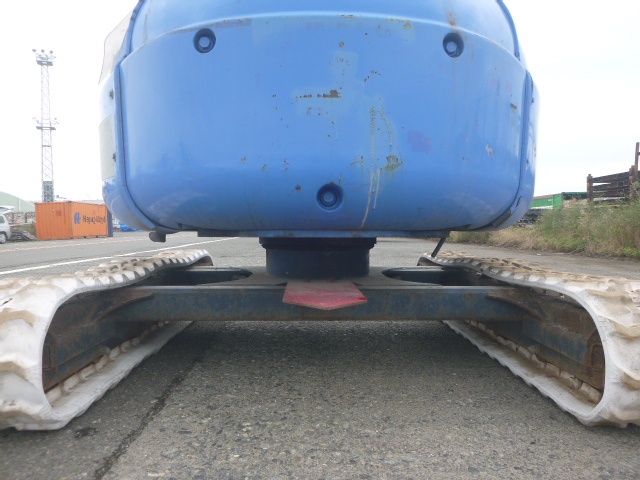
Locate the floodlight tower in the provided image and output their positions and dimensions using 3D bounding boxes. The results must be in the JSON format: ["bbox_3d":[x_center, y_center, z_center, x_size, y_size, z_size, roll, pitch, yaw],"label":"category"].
[{"bbox_3d":[-38.659,-13.628,65.403,3.500,26.500,3.300,-2,2,-26],"label":"floodlight tower"}]

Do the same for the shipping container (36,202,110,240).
[{"bbox_3d":[-18.766,-1.408,35.450,2.438,2.591,6.058,-1,2,-2],"label":"shipping container"}]

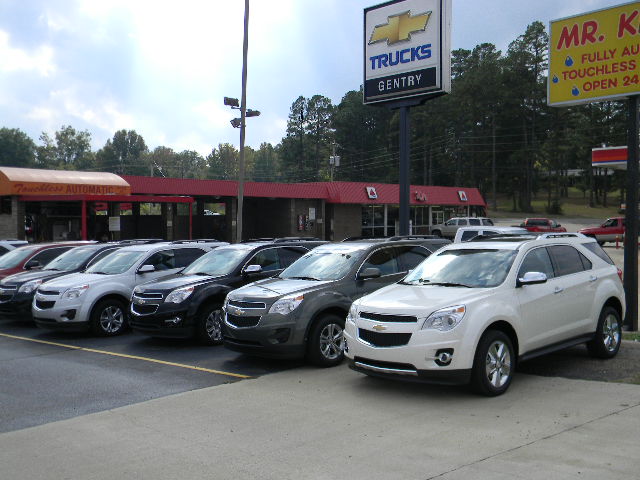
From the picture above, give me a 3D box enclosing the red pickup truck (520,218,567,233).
[{"bbox_3d":[13.788,-0.480,42.000,1.950,1.800,5.300,0,1,42],"label":"red pickup truck"}]

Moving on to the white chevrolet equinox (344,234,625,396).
[{"bbox_3d":[2.360,0.805,8.847,4.770,1.730,1.870,-2,1,-43],"label":"white chevrolet equinox"}]

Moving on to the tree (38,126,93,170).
[{"bbox_3d":[-30.589,-6.862,80.000,6.800,14.040,6.800,0,1,0],"label":"tree"}]

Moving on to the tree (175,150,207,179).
[{"bbox_3d":[-16.538,-5.662,85.000,4.400,11.540,4.400,0,1,0],"label":"tree"}]

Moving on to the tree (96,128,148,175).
[{"bbox_3d":[-23.738,-6.621,80.000,6.200,13.560,6.200,0,1,0],"label":"tree"}]

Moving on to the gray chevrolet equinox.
[{"bbox_3d":[0.635,0.827,10.594,4.770,1.730,1.870,-2,1,-42],"label":"gray chevrolet equinox"}]

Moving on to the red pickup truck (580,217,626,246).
[{"bbox_3d":[18.239,-0.460,40.000,5.300,1.800,1.950,0,1,14],"label":"red pickup truck"}]

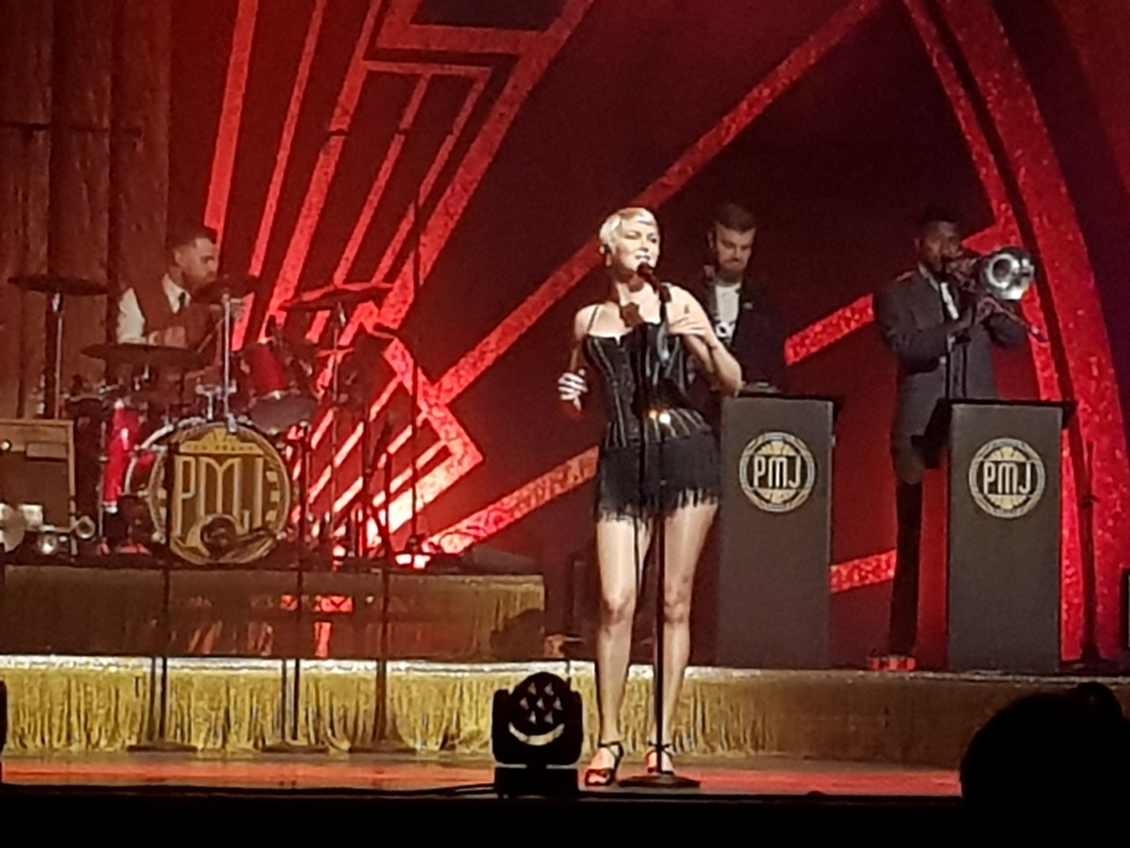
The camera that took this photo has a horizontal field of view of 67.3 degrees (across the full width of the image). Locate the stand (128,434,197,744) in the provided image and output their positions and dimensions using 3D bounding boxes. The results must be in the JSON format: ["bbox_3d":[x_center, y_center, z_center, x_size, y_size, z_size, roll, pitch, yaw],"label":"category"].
[{"bbox_3d":[-1.420,0.600,3.000,0.250,1.110,0.250,1,0,0],"label":"stand"}]

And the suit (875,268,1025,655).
[{"bbox_3d":[1.500,0.145,3.300,0.520,1.500,0.420,1,0,-13],"label":"suit"}]

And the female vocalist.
[{"bbox_3d":[0.263,0.222,2.620,0.540,1.740,0.400,1,0,16],"label":"female vocalist"}]

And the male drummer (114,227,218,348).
[{"bbox_3d":[-1.700,-0.190,3.720,0.580,1.360,0.720,1,0,-37],"label":"male drummer"}]

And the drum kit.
[{"bbox_3d":[-1.500,-0.050,3.560,1.450,1.180,1.100,1,0,-19],"label":"drum kit"}]

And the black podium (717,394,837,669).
[{"bbox_3d":[0.800,0.400,3.220,0.430,1.020,0.320,1,0,14],"label":"black podium"}]

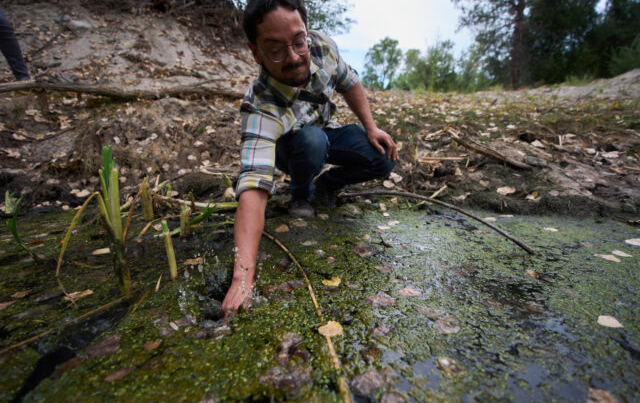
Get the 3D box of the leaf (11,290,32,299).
[{"bbox_3d":[-0.909,0.281,0.865,0.038,0.010,0.047,-1,12,-6],"label":"leaf"}]

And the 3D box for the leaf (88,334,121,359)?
[{"bbox_3d":[-0.506,0.342,0.672,0.065,0.012,0.061,-6,16,-20],"label":"leaf"}]

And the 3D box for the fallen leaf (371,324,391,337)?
[{"bbox_3d":[0.132,0.275,0.612,0.046,0.012,0.028,-12,19,-38],"label":"fallen leaf"}]

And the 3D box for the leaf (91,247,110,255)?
[{"bbox_3d":[-0.759,0.176,0.989,0.052,0.008,0.047,-9,17,-29],"label":"leaf"}]

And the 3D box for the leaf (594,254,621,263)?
[{"bbox_3d":[1.143,0.224,1.134,0.069,0.010,0.081,5,13,21],"label":"leaf"}]

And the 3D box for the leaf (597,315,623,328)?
[{"bbox_3d":[0.742,0.309,0.734,0.050,0.010,0.056,5,13,22],"label":"leaf"}]

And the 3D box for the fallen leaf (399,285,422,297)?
[{"bbox_3d":[0.234,0.238,0.750,0.056,0.012,0.042,-3,15,-11],"label":"fallen leaf"}]

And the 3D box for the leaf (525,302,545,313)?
[{"bbox_3d":[0.613,0.302,0.814,0.048,0.012,0.039,3,16,11],"label":"leaf"}]

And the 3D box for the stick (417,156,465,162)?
[{"bbox_3d":[0.790,-0.273,1.850,0.325,0.018,0.030,0,15,0],"label":"stick"}]

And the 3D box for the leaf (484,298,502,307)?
[{"bbox_3d":[0.494,0.293,0.817,0.027,0.008,0.045,-12,17,-44],"label":"leaf"}]

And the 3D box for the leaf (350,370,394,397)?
[{"bbox_3d":[0.108,0.366,0.575,0.089,0.018,0.050,-1,16,-4],"label":"leaf"}]

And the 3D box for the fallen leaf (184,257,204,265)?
[{"bbox_3d":[-0.477,0.227,1.080,0.067,0.015,0.049,-5,16,-18],"label":"fallen leaf"}]

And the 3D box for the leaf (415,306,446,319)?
[{"bbox_3d":[0.304,0.311,0.788,0.079,0.010,0.033,11,19,34],"label":"leaf"}]

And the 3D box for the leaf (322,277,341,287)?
[{"bbox_3d":[0.040,0.265,0.935,0.062,0.020,0.051,-2,16,-6],"label":"leaf"}]

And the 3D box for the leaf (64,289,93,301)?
[{"bbox_3d":[-0.730,0.281,0.862,0.048,0.012,0.067,12,17,44],"label":"leaf"}]

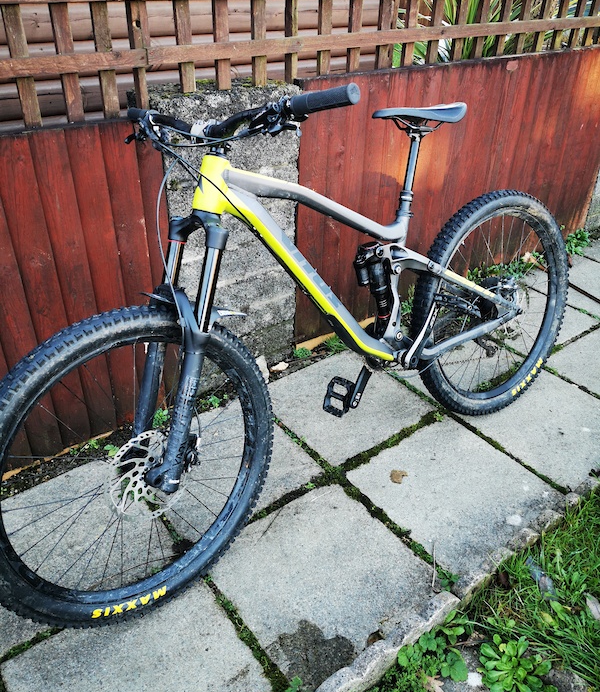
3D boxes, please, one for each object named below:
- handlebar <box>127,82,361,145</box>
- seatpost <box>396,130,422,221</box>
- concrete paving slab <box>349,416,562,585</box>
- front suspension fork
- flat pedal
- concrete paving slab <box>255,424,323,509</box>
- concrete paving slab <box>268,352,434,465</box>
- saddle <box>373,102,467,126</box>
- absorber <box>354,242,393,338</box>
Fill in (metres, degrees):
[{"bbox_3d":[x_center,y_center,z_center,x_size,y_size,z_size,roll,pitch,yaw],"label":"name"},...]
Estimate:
[{"bbox_3d":[-0.179,-0.455,1.258,0.100,0.088,0.765,-25,29,-36],"label":"handlebar"},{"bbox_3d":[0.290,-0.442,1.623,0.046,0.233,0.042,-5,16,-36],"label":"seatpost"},{"bbox_3d":[0.443,0.419,1.794,0.452,0.045,0.448,-22,40,-31],"label":"concrete paving slab"},{"bbox_3d":[-0.265,0.006,1.323,0.100,0.595,0.178,4,10,-44],"label":"front suspension fork"},{"bbox_3d":[0.116,0.151,1.844,0.025,0.104,0.092,21,-1,-39],"label":"flat pedal"},{"bbox_3d":[-0.242,0.360,1.859,0.451,0.045,0.449,-22,40,-31],"label":"concrete paving slab"},{"bbox_3d":[0.147,0.206,2.103,0.451,0.045,0.449,-22,40,-31],"label":"concrete paving slab"},{"bbox_3d":[0.289,-0.579,1.584,0.278,0.062,0.142,-22,25,-31],"label":"saddle"},{"bbox_3d":[0.198,-0.135,1.638,0.108,0.255,0.060,-22,25,-31],"label":"absorber"}]

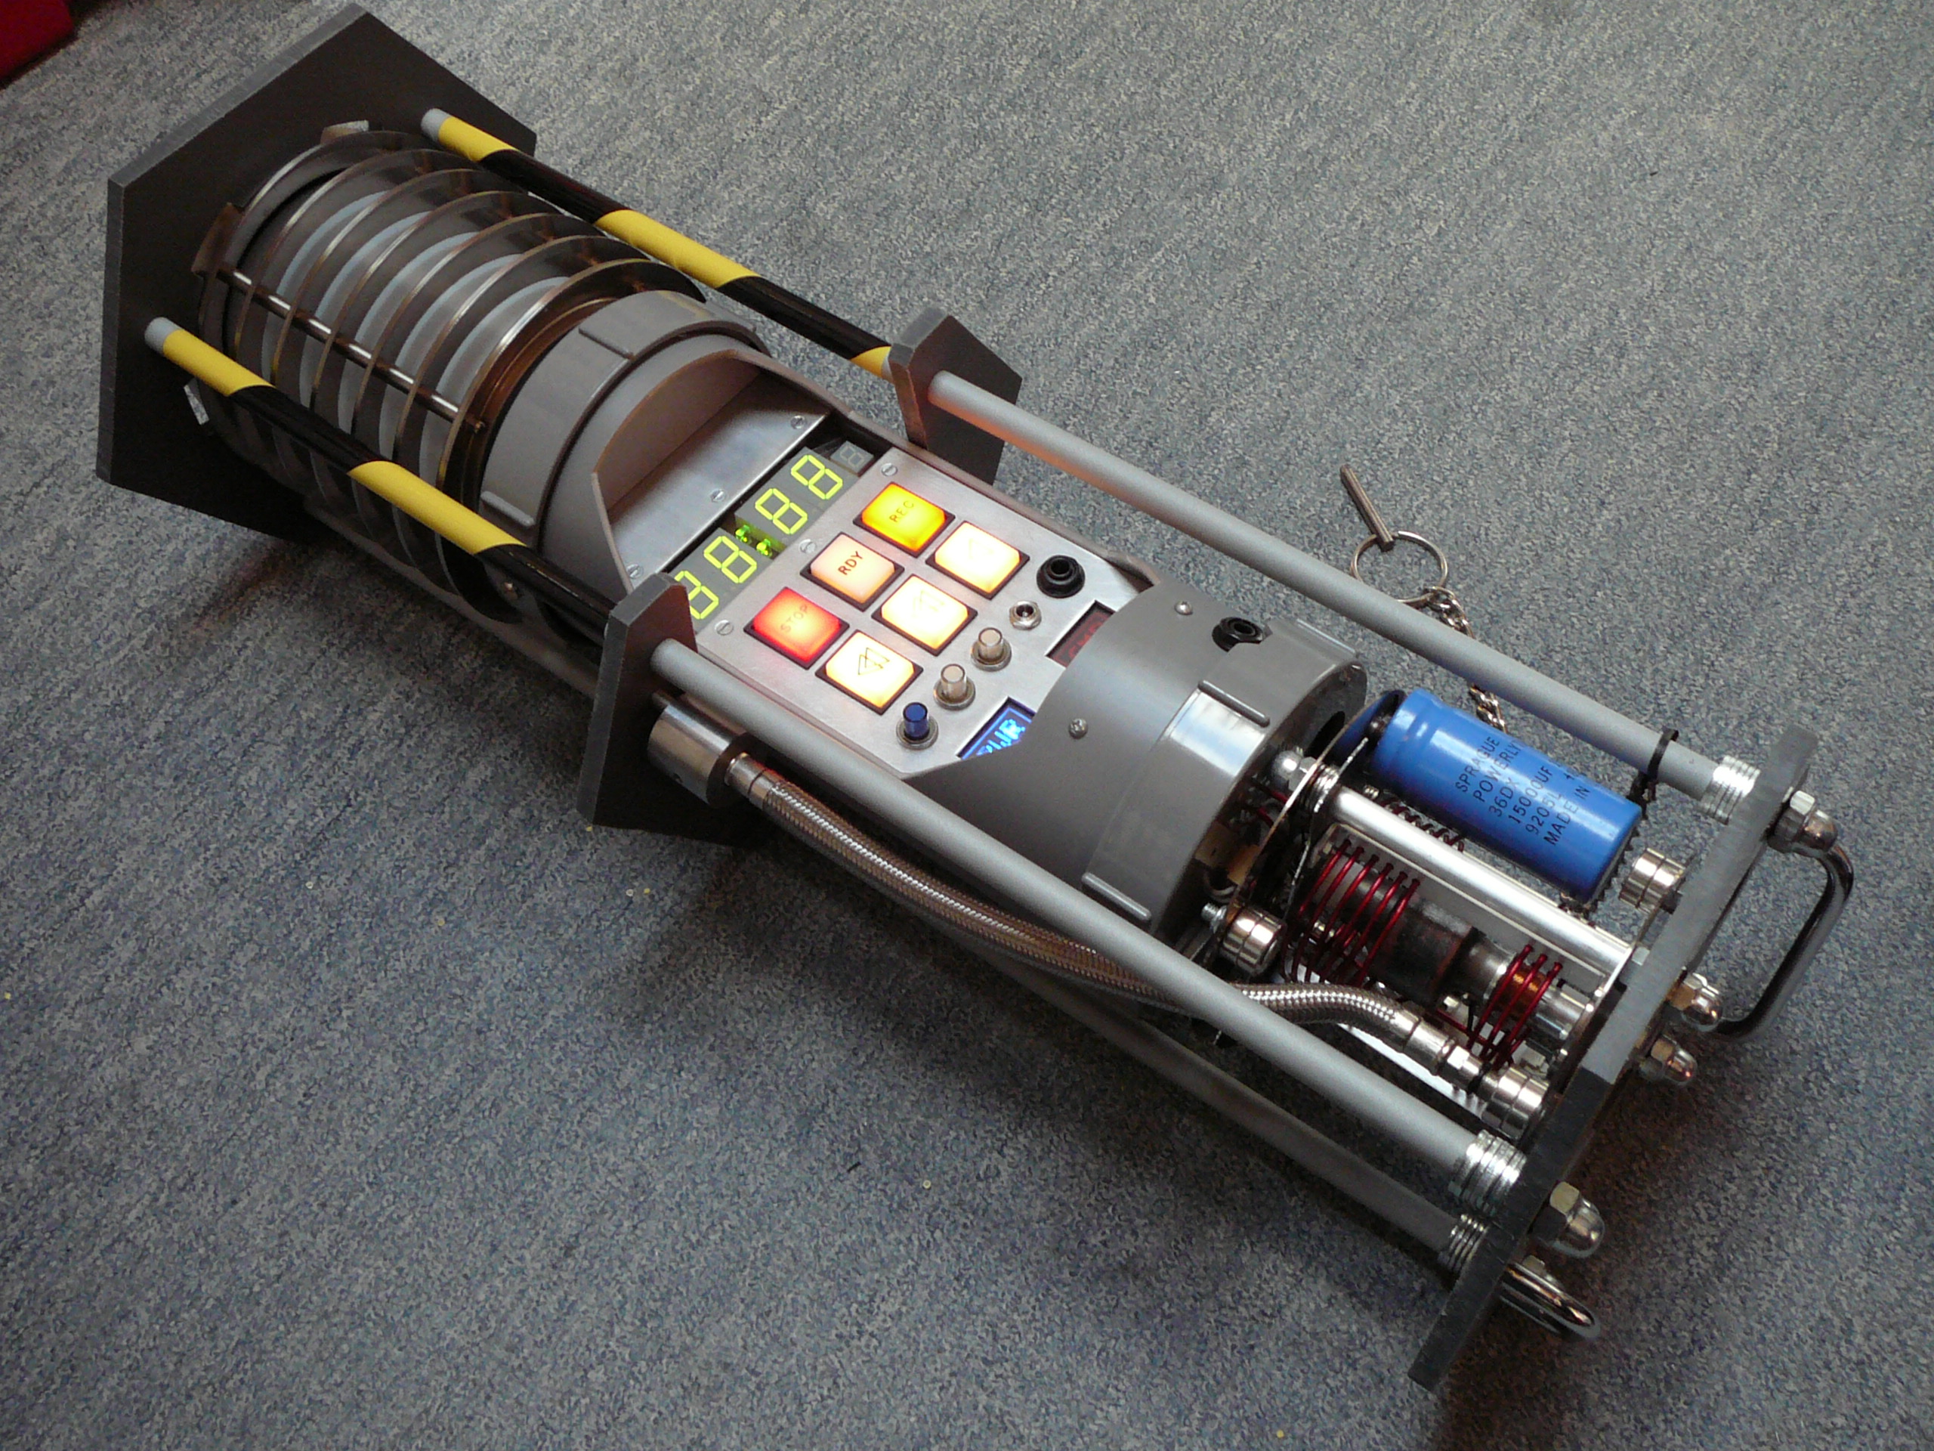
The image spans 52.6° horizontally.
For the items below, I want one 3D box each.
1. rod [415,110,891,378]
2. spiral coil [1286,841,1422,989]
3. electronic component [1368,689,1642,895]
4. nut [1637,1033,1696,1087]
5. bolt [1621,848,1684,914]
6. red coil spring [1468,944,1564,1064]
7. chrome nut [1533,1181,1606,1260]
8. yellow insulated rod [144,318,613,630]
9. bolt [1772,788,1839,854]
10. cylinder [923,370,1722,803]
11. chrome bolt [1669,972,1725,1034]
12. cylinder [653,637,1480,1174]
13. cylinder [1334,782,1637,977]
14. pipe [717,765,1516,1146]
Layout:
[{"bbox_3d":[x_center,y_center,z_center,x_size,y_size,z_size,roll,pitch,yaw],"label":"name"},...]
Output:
[{"bbox_3d":[-0.100,-0.158,0.635,0.215,0.010,0.010,31,64,23],"label":"rod"},{"bbox_3d":[0.125,0.061,0.634,0.029,0.042,0.042,31,64,22],"label":"spiral coil"},{"bbox_3d":[0.172,0.022,0.629,0.079,0.035,0.035,31,64,22],"label":"electronic component"},{"bbox_3d":[0.177,0.085,0.493,0.012,0.011,0.011,31,64,23],"label":"nut"},{"bbox_3d":[0.173,0.040,0.496,0.010,0.015,0.015,31,64,23],"label":"bolt"},{"bbox_3d":[0.171,0.088,0.611,0.014,0.037,0.037,31,64,22],"label":"red coil spring"},{"bbox_3d":[0.163,0.134,0.528,0.017,0.017,0.017,31,64,22],"label":"chrome nut"},{"bbox_3d":[-0.175,-0.075,0.587,0.214,0.010,0.010,31,64,23],"label":"yellow insulated rod"},{"bbox_3d":[0.207,0.026,0.484,0.015,0.015,0.015,31,64,23],"label":"bolt"},{"bbox_3d":[0.109,-0.053,0.658,0.298,0.013,0.013,31,64,22],"label":"cylinder"},{"bbox_3d":[0.205,0.078,0.553,0.015,0.014,0.014,31,64,22],"label":"chrome bolt"},{"bbox_3d":[0.019,0.049,0.597,0.298,0.013,0.013,31,64,22],"label":"cylinder"},{"bbox_3d":[0.122,0.036,0.478,0.080,0.008,0.008,31,64,23],"label":"cylinder"},{"bbox_3d":[0.033,0.053,0.512,0.237,0.015,0.034,21,93,23],"label":"pipe"}]

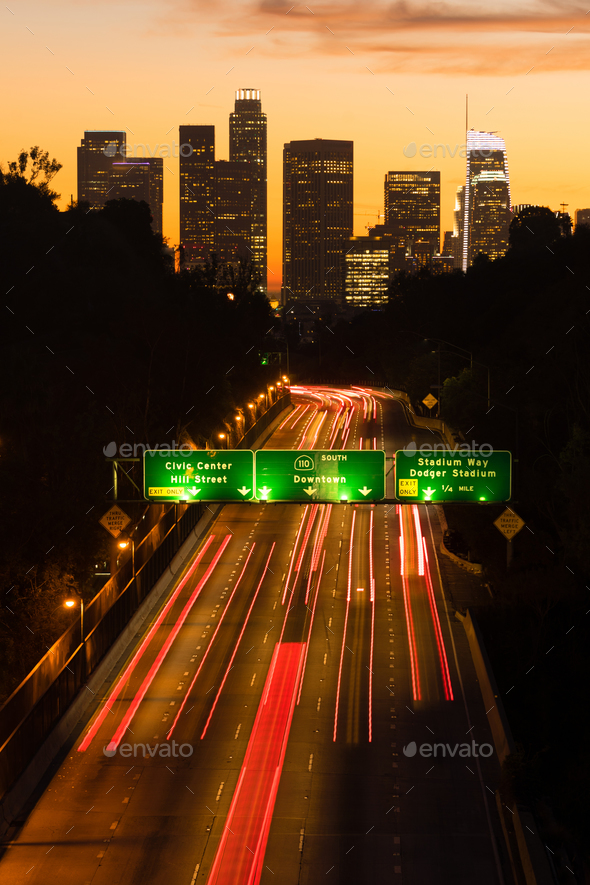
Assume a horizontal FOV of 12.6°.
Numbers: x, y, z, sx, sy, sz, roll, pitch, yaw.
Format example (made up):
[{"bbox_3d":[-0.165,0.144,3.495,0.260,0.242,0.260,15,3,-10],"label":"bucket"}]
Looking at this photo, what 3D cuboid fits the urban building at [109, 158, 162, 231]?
[{"bbox_3d":[-173.496,-221.229,2920.000,52.000,176.000,48.000,0,3,3],"label":"urban building"}]

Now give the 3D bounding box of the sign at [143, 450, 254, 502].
[{"bbox_3d":[-6.198,2.131,173.000,7.170,3.280,0.200,0,3,2],"label":"sign"}]

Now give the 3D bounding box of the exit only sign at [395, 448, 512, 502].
[{"bbox_3d":[10.203,2.146,172.700,7.570,3.280,0.200,0,3,2],"label":"exit only sign"}]

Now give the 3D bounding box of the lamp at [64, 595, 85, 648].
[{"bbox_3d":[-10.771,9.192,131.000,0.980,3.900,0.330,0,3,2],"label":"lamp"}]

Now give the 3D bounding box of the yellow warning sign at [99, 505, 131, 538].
[{"bbox_3d":[-10.975,4.848,164.000,2.030,2.060,0.060,0,3,2],"label":"yellow warning sign"}]

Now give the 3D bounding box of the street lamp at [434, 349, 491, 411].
[{"bbox_3d":[17.772,-4.003,286.000,6.200,11.700,0.400,0,3,2],"label":"street lamp"}]

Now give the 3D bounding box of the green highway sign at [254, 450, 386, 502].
[{"bbox_3d":[1.645,2.129,172.900,8.490,3.280,0.200,0,3,2],"label":"green highway sign"}]

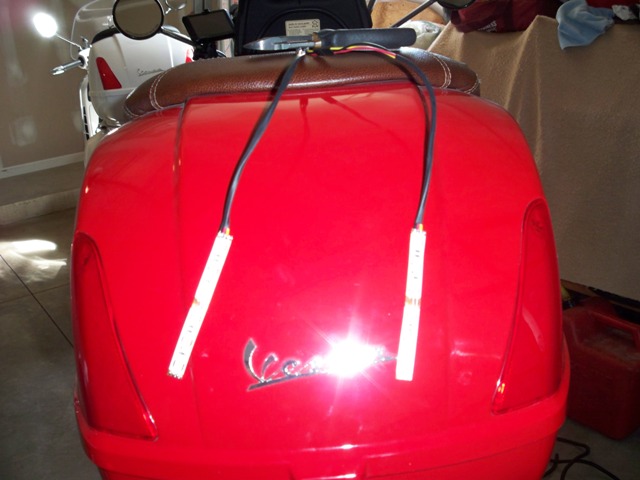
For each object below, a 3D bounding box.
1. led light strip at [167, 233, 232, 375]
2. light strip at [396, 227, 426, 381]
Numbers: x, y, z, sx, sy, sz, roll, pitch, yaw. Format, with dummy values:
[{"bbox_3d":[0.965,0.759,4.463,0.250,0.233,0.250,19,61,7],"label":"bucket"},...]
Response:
[{"bbox_3d":[-0.078,0.041,0.448,0.010,0.100,0.004,15,-17,9],"label":"led light strip"},{"bbox_3d":[0.060,0.040,0.442,0.010,0.100,0.004,10,-17,-7],"label":"light strip"}]

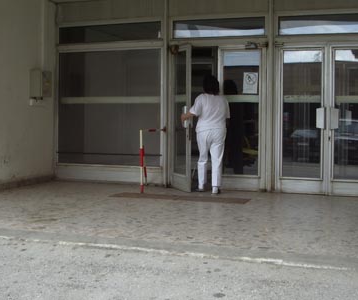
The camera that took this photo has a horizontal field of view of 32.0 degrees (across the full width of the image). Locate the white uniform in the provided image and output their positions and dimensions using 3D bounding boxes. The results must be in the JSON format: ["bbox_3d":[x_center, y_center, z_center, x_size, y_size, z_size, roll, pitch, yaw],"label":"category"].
[{"bbox_3d":[0.435,-0.132,8.683,0.500,1.317,0.360,1,4,12],"label":"white uniform"}]

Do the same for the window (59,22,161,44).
[{"bbox_3d":[-1.073,-1.775,9.504,1.751,0.267,0.070,2,4,21],"label":"window"}]

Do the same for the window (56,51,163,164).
[{"bbox_3d":[-1.090,-0.634,9.581,1.783,1.772,0.070,2,4,21],"label":"window"}]

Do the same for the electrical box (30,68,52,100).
[{"bbox_3d":[-2.078,-0.991,9.412,0.210,0.418,0.261,2,4,21],"label":"electrical box"}]

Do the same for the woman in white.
[{"bbox_3d":[0.394,-0.226,8.694,0.580,1.633,0.460,1,4,12],"label":"woman in white"}]

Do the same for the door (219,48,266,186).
[{"bbox_3d":[0.889,-0.424,8.821,0.679,2.027,0.060,2,4,21],"label":"door"}]

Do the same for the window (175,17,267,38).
[{"bbox_3d":[0.561,-1.728,8.869,1.377,0.263,0.070,2,4,21],"label":"window"}]

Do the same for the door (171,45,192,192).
[{"bbox_3d":[0.040,-0.439,8.919,0.060,2.027,0.631,-1,4,-25],"label":"door"}]

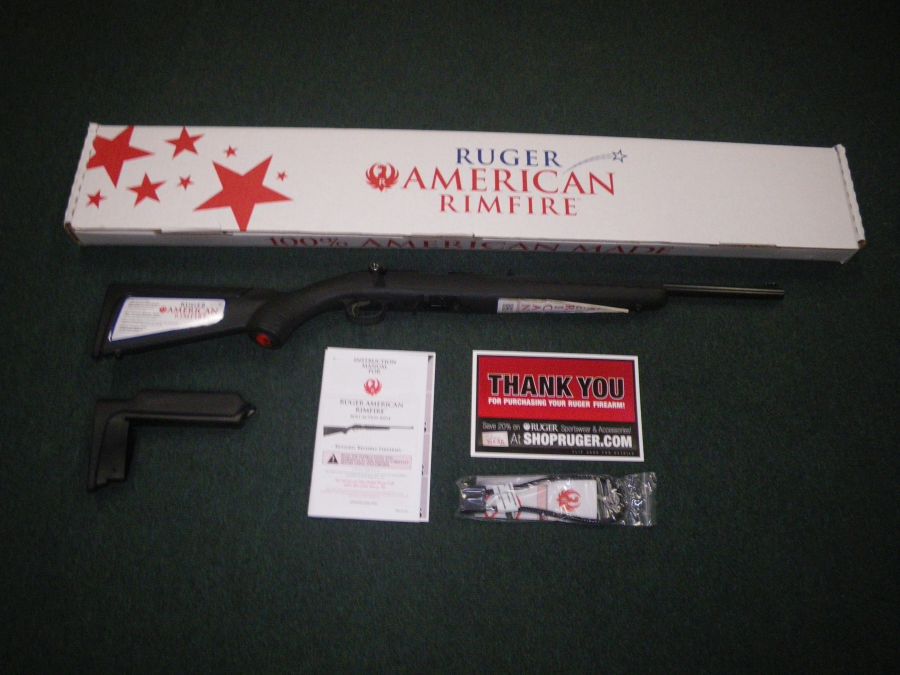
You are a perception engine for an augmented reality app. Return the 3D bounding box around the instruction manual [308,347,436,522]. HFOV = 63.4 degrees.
[{"bbox_3d":[-0.093,0.119,0.903,0.144,0.006,0.213,3,69,-1],"label":"instruction manual"}]

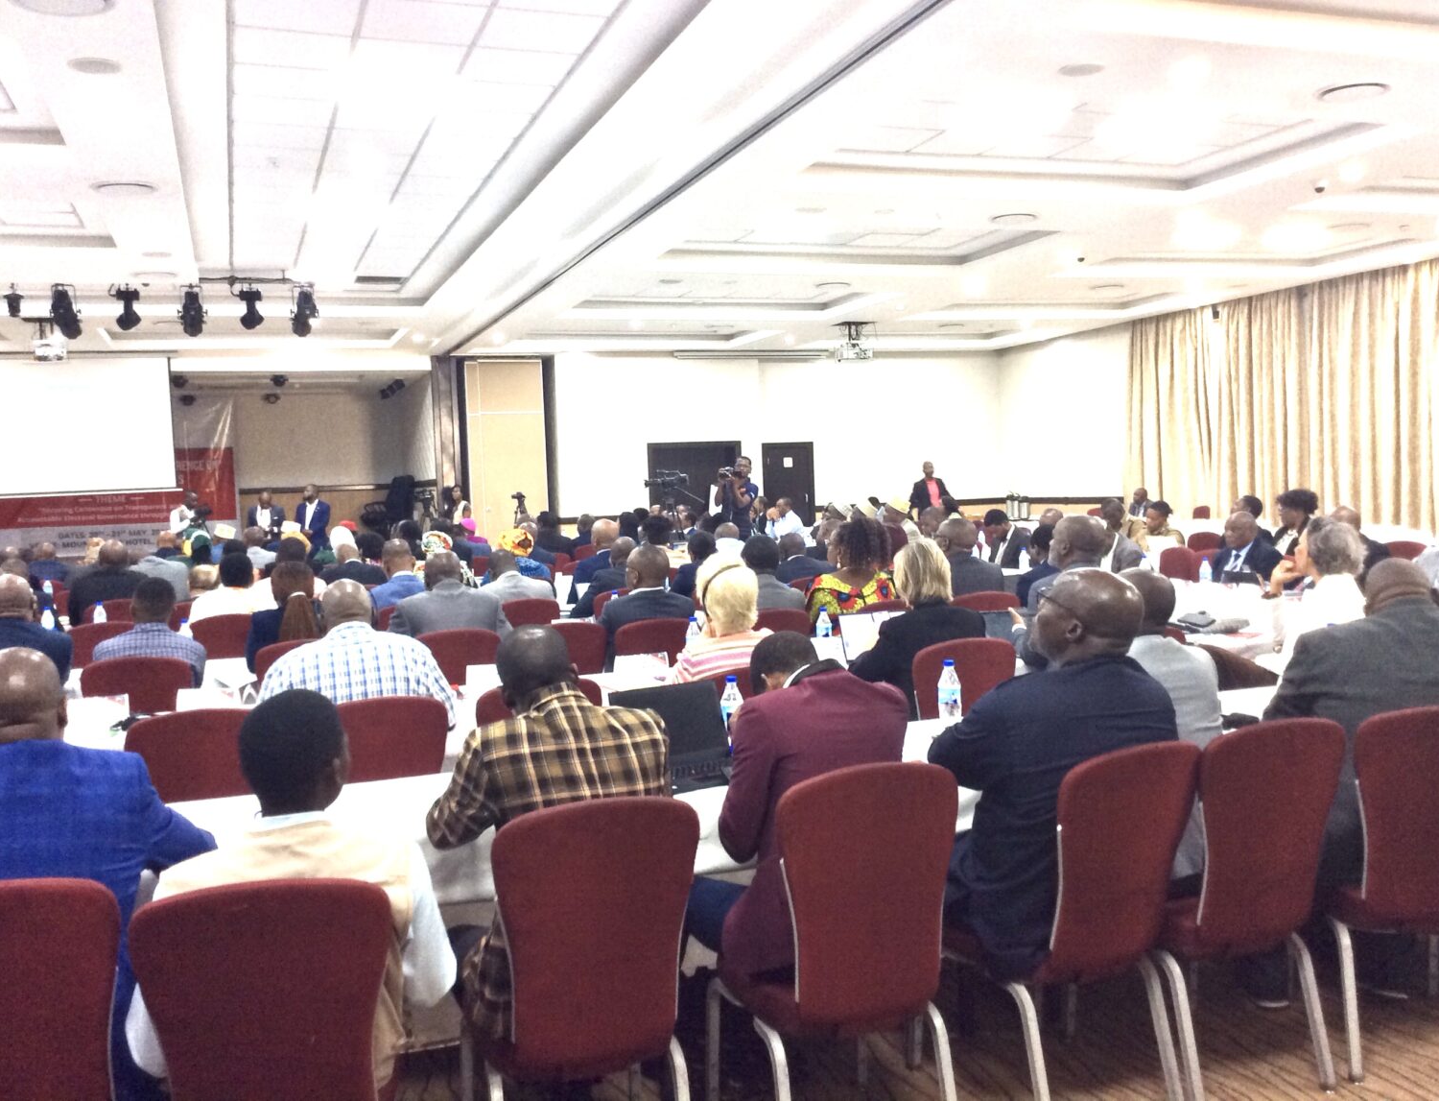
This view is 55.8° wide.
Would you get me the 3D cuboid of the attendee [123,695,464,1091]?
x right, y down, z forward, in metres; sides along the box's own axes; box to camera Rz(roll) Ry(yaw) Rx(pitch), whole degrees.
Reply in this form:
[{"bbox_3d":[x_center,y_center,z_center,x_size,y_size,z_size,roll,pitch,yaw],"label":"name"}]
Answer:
[{"bbox_3d":[-0.854,0.874,2.763,0.600,1.220,0.760,-3,3,-17],"label":"attendee"}]

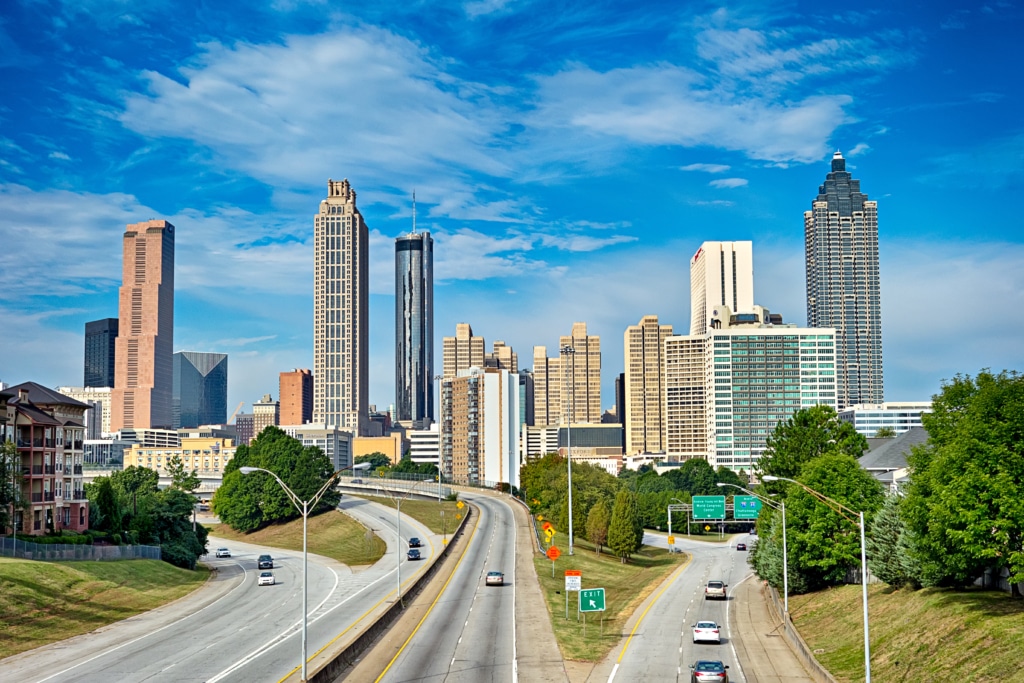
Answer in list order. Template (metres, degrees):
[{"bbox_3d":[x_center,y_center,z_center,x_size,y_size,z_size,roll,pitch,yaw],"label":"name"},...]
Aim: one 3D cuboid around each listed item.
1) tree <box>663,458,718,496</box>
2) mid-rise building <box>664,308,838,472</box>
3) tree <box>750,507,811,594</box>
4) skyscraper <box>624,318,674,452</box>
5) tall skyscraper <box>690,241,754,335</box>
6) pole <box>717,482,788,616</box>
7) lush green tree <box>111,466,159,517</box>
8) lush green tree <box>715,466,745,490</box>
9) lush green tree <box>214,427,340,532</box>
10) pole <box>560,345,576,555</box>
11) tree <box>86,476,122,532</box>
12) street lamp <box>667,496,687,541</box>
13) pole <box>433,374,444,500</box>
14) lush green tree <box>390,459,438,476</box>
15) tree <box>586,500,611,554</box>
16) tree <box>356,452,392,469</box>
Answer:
[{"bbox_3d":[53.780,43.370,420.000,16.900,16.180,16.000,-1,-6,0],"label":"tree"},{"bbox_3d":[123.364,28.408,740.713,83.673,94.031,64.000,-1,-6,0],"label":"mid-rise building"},{"bbox_3d":[27.250,21.430,142.000,6.300,9.180,6.300,-1,-6,0],"label":"tree"},{"bbox_3d":[98.074,41.239,990.198,28.674,120.583,33.000,-1,-6,0],"label":"skyscraper"},{"bbox_3d":[147.342,19.144,982.805,34.792,166.056,86.000,-1,-6,0],"label":"tall skyscraper"},{"bbox_3d":[17.167,14.825,99.502,5.138,9.570,0.400,-1,-6,6],"label":"pole"},{"bbox_3d":[-54.160,22.660,200.000,6.900,9.410,6.800,-1,-6,0],"label":"lush green tree"},{"bbox_3d":[65.540,43.380,420.000,9.100,11.390,9.000,-1,-6,0],"label":"lush green tree"},{"bbox_3d":[-46.048,27.059,273.714,24.745,20.716,22.270,-1,-6,0],"label":"lush green tree"},{"bbox_3d":[8.244,15.791,203.429,2.200,30.850,2.200,-1,-6,0],"label":"pole"},{"bbox_3d":[-51.330,20.640,176.000,4.000,7.150,4.000,-1,-6,0],"label":"tree"},{"bbox_3d":[38.450,40.510,320.000,4.300,9.340,0.400,1,-6,-17],"label":"street lamp"},{"bbox_3d":[-19.240,25.740,370.010,2.400,34.040,2.400,-1,-6,0],"label":"pole"},{"bbox_3d":[-40.570,53.670,580.000,19.500,9.940,14.000,-1,-6,0],"label":"lush green tree"},{"bbox_3d":[13.650,29.430,220.000,3.800,8.610,3.800,-1,-6,0],"label":"tree"},{"bbox_3d":[-59.190,53.160,600.000,15.500,10.720,14.000,-1,-6,0],"label":"tree"}]

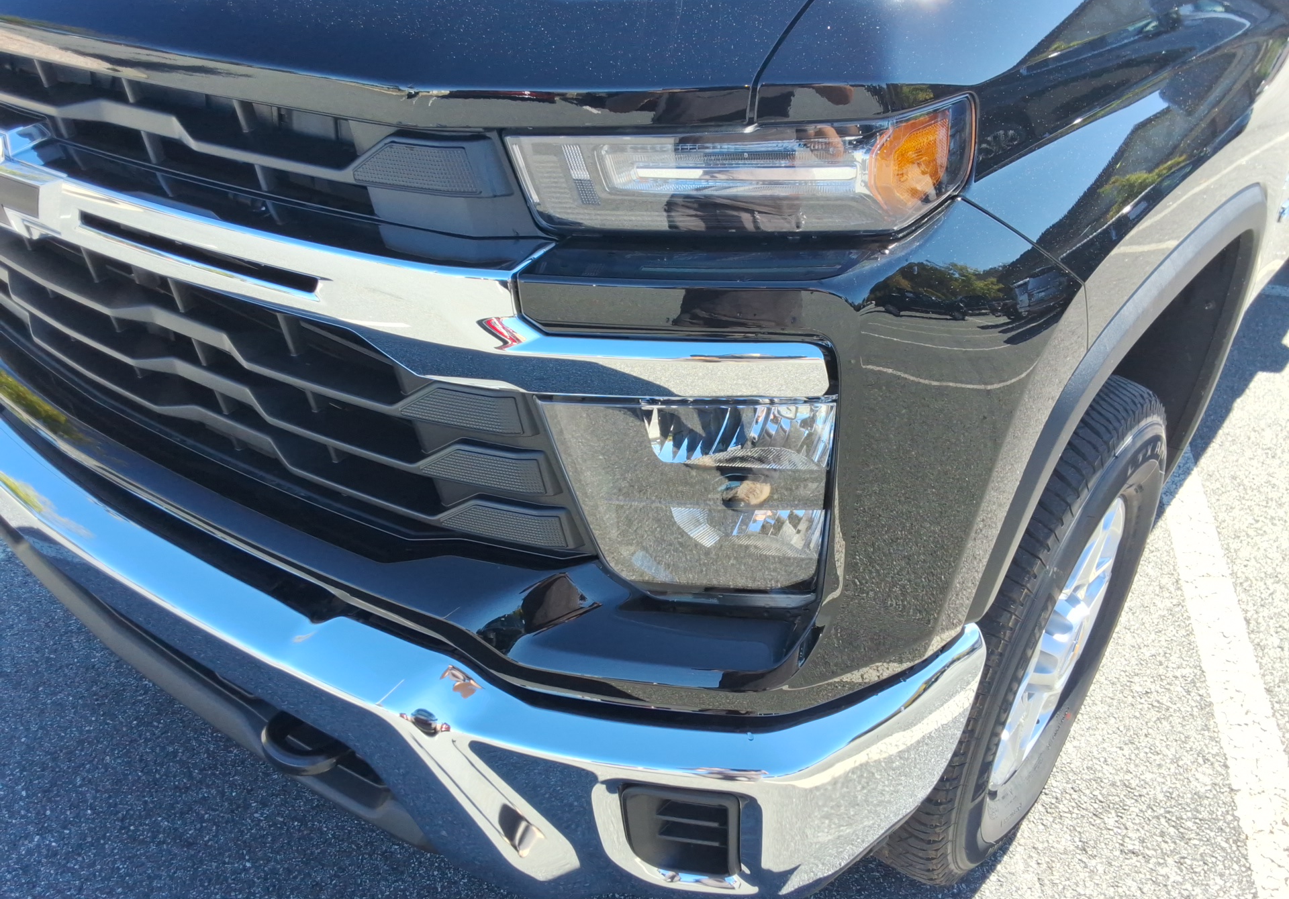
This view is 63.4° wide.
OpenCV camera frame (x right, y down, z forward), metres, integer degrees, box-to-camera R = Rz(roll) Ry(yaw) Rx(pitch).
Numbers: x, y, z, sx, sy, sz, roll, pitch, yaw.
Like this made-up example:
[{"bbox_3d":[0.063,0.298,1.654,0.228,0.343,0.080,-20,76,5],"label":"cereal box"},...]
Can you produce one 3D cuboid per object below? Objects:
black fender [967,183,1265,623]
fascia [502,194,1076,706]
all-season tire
[{"bbox_3d":[0.629,-0.059,1.358,0.110,0.585,1.140,24,37,34],"label":"black fender"},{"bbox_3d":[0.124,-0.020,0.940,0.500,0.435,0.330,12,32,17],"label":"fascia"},{"bbox_3d":[0.539,0.256,1.650,0.275,0.820,0.826,24,37,34],"label":"all-season tire"}]

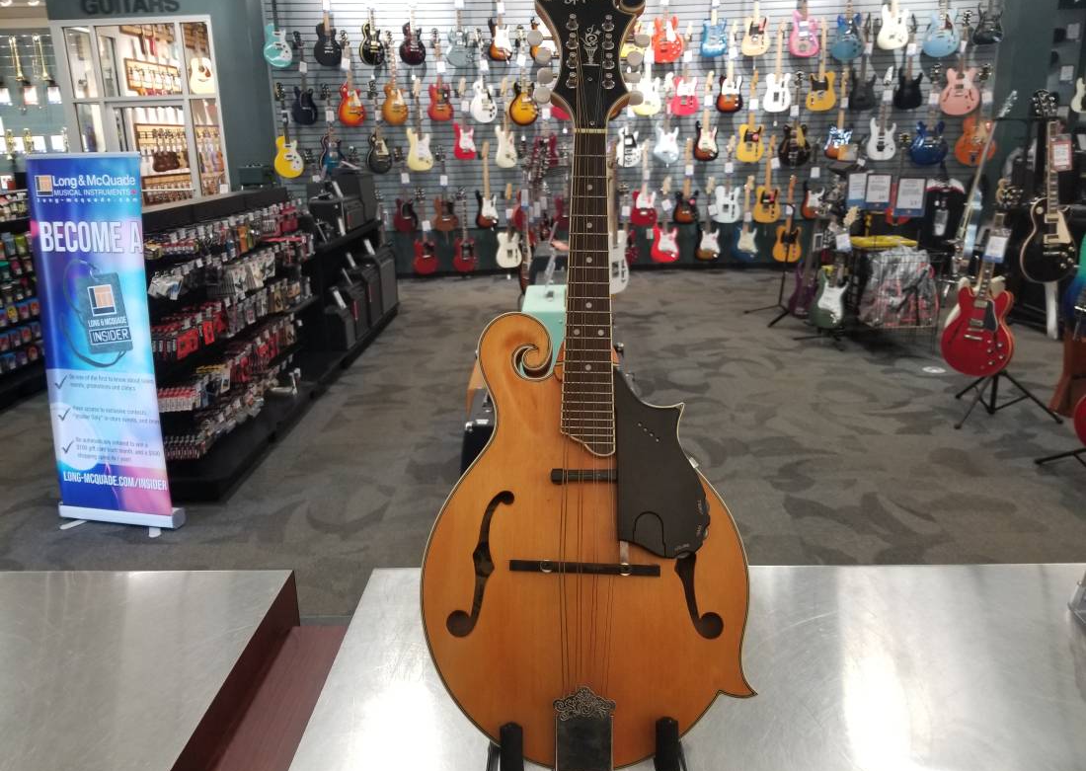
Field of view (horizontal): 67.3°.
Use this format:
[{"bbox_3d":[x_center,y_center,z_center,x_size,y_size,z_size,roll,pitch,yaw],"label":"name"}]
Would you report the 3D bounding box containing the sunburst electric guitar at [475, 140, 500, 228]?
[{"bbox_3d":[-0.636,-2.348,9.560,0.310,0.979,0.070,-2,16,-2],"label":"sunburst electric guitar"}]

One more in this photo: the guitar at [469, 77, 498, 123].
[{"bbox_3d":[-0.672,-3.462,9.145,0.330,1.000,0.080,-6,17,-14],"label":"guitar"}]

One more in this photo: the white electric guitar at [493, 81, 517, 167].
[{"bbox_3d":[-0.411,-2.983,9.298,0.320,0.985,0.070,-14,20,-38],"label":"white electric guitar"}]

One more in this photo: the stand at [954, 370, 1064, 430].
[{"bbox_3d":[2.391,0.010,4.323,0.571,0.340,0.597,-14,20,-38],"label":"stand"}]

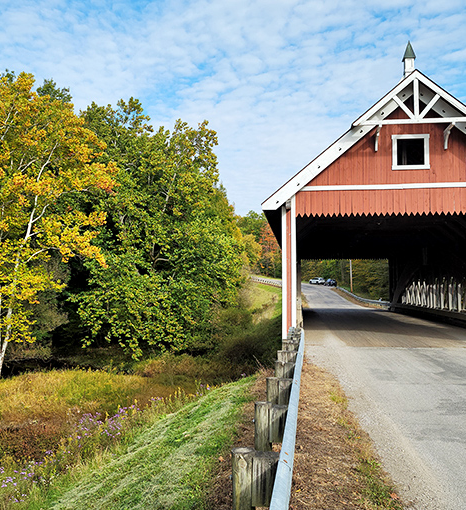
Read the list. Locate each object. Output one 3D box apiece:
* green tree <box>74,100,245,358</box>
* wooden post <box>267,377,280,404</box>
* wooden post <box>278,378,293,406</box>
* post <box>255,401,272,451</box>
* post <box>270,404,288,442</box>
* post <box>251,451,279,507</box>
[{"bbox_3d":[-4.831,-1.688,32.500,11.200,17.000,11.000,0,-4,9],"label":"green tree"},{"bbox_3d":[0.673,2.397,8.152,0.193,0.676,0.198,0,-4,9],"label":"wooden post"},{"bbox_3d":[0.880,2.304,8.127,0.236,0.434,0.183,0,-4,9],"label":"wooden post"},{"bbox_3d":[0.388,2.269,6.346,0.198,0.671,0.198,0,-4,9],"label":"post"},{"bbox_3d":[0.598,2.173,6.320,0.236,0.434,0.183,0,-4,9],"label":"post"},{"bbox_3d":[0.311,2.040,4.484,0.236,0.434,0.183,0,-4,9],"label":"post"}]

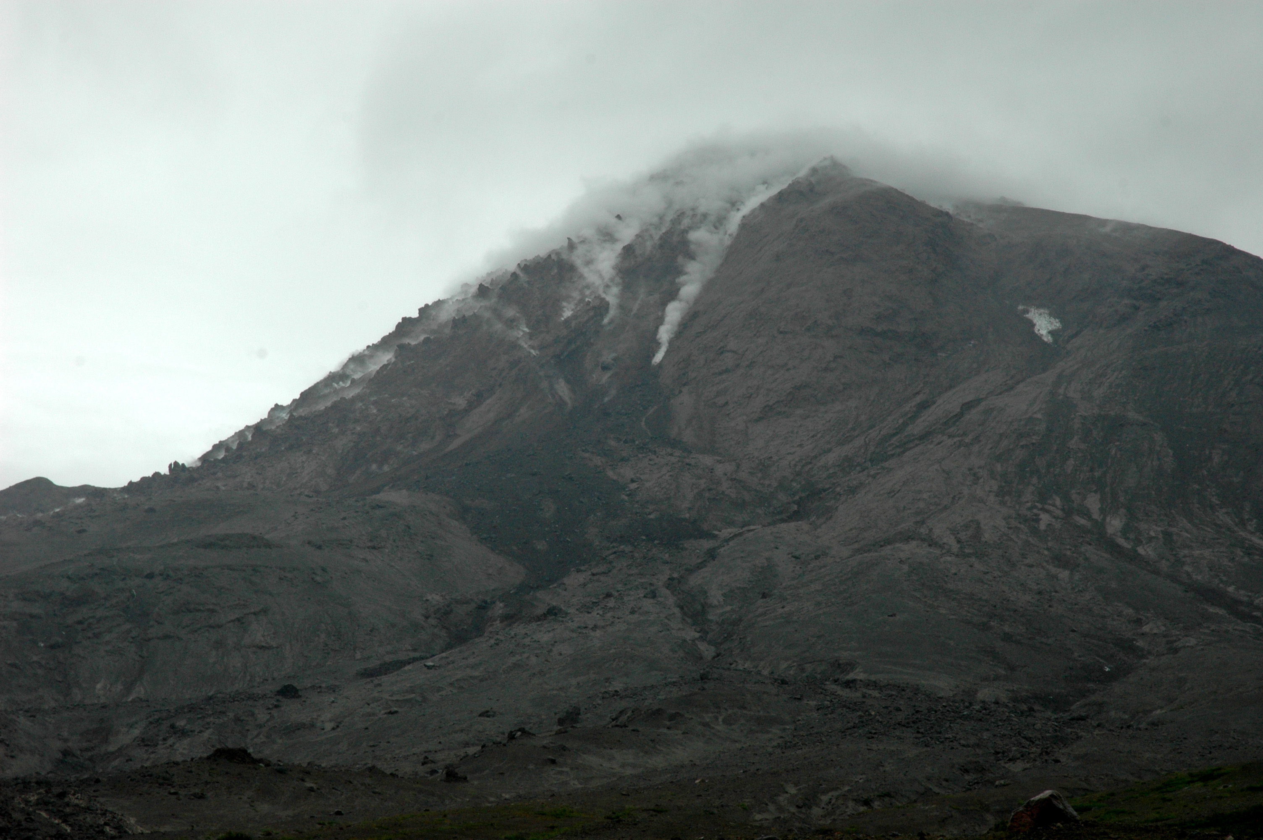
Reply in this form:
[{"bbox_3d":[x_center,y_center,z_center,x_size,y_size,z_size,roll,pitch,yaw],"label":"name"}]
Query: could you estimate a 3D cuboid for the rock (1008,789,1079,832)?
[{"bbox_3d":[9.515,9.012,85.000,1.641,0.957,1.300,-1,-6,6],"label":"rock"}]

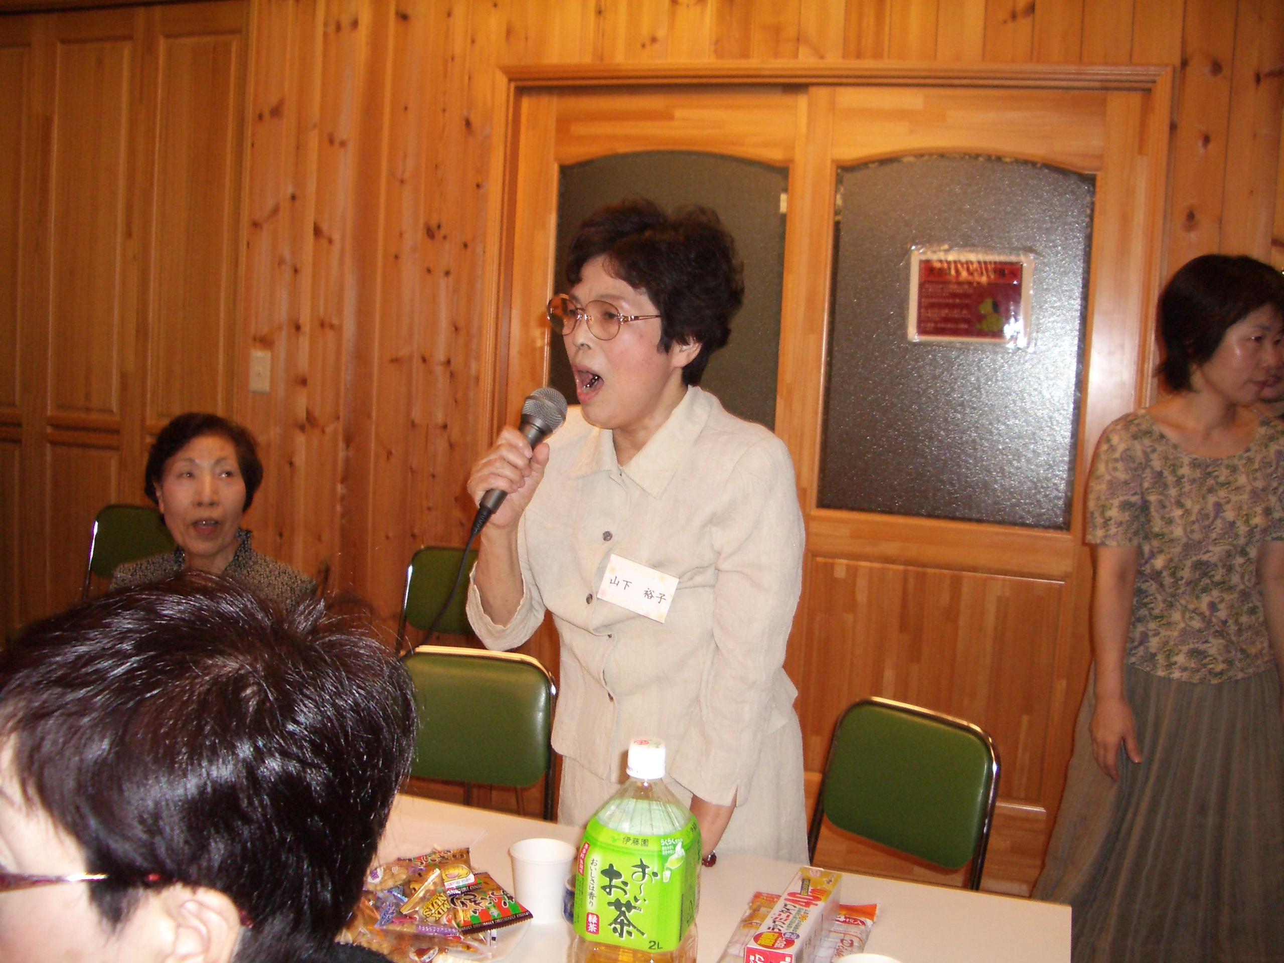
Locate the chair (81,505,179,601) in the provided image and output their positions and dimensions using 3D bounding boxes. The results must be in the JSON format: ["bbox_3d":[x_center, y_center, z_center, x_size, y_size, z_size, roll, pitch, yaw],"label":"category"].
[{"bbox_3d":[-1.431,0.488,3.530,0.410,0.800,0.470,3,5,0],"label":"chair"}]

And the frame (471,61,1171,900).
[{"bbox_3d":[0.378,-0.017,3.316,1.690,2.050,0.130,5,5,16],"label":"frame"}]

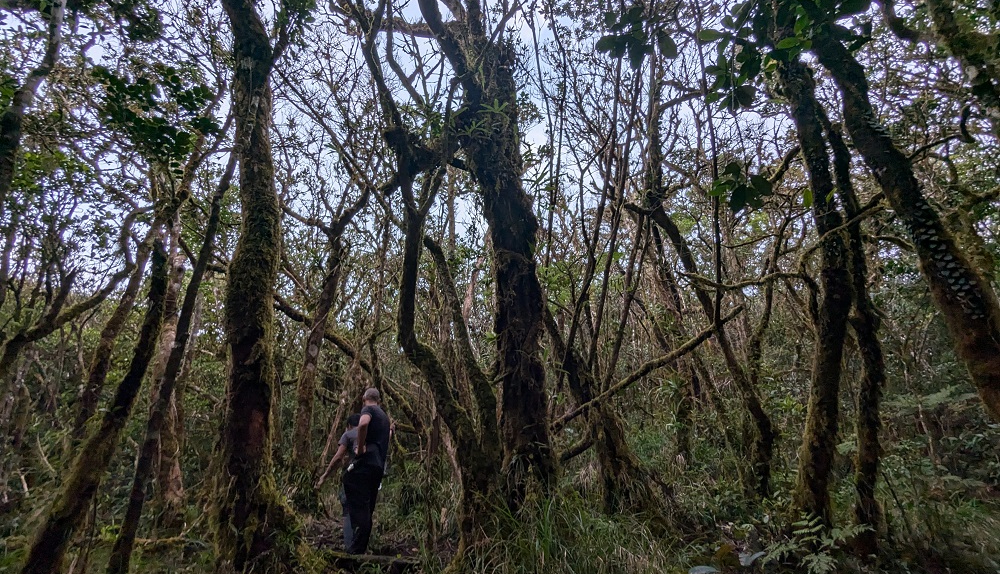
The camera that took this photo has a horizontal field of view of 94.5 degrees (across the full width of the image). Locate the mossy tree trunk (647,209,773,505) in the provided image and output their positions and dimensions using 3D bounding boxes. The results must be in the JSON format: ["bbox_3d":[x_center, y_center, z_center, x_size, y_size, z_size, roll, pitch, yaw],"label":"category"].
[{"bbox_3d":[3.311,0.840,7.298,1.500,4.590,0.600,0,-13,0],"label":"mossy tree trunk"}]

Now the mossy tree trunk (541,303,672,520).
[{"bbox_3d":[1.350,1.611,6.094,1.523,2.697,1.000,0,-13,0],"label":"mossy tree trunk"}]

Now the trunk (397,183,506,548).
[{"bbox_3d":[-0.551,0.684,5.127,1.156,4.097,0.750,0,-13,0],"label":"trunk"}]

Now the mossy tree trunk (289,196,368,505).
[{"bbox_3d":[-2.554,0.779,7.004,0.820,4.760,0.500,0,-13,0],"label":"mossy tree trunk"}]

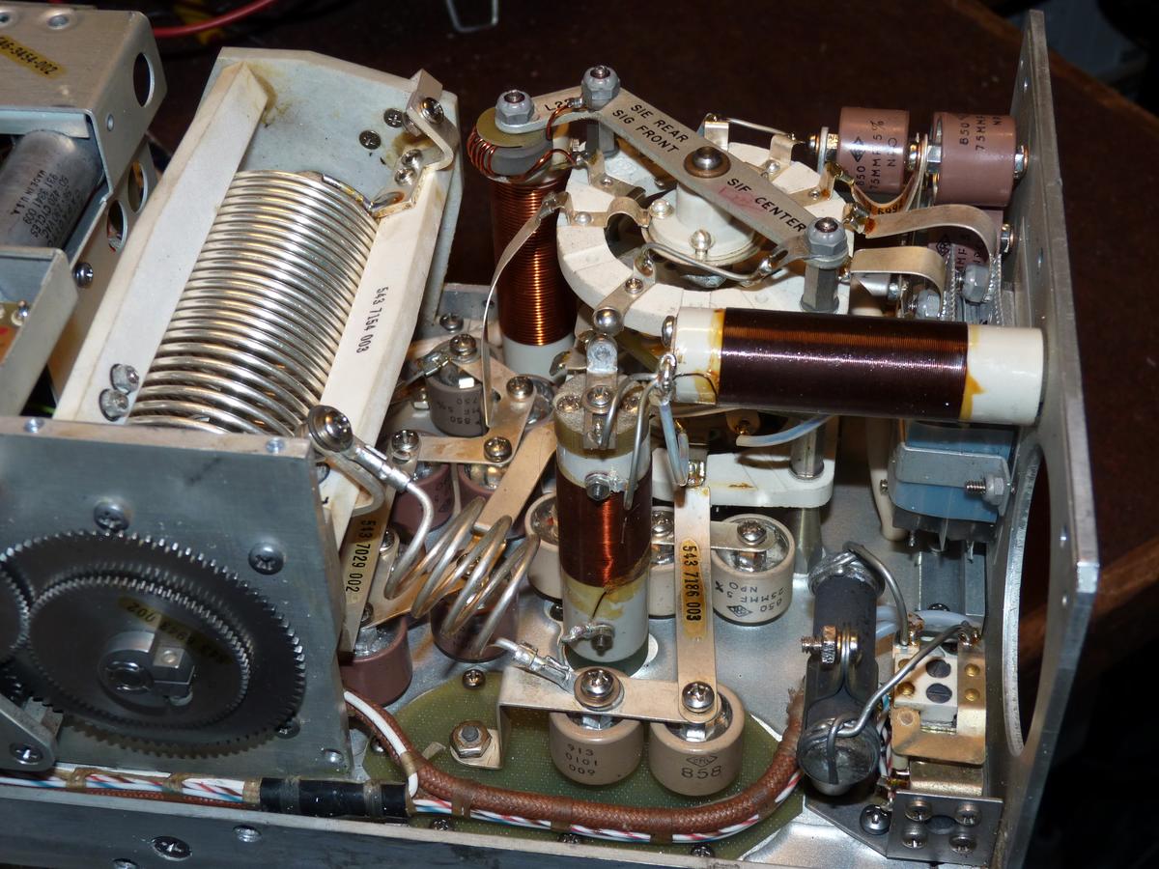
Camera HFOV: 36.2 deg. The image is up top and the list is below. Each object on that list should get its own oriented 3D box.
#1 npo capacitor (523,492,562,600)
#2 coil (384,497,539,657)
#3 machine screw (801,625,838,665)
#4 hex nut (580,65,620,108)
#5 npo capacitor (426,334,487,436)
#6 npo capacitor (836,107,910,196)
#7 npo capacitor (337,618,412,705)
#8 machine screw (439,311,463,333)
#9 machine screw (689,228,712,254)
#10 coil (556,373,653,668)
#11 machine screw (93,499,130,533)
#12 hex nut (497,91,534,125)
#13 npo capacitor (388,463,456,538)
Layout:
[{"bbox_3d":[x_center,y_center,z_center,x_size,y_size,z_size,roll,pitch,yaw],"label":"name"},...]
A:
[{"bbox_3d":[-0.002,0.026,0.416,0.020,0.017,0.020,5,43,6],"label":"npo capacitor"},{"bbox_3d":[-0.026,0.032,0.402,0.029,0.030,0.030,35,40,0],"label":"coil"},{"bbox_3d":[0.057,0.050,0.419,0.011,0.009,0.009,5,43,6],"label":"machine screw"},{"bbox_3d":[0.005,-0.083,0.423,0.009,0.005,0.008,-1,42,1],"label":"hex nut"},{"bbox_3d":[-0.031,-0.013,0.492,0.021,0.017,0.021,4,43,7],"label":"npo capacitor"},{"bbox_3d":[0.077,-0.074,0.465,0.017,0.021,0.021,5,43,6],"label":"npo capacitor"},{"bbox_3d":[-0.048,0.048,0.394,0.020,0.017,0.020,5,43,6],"label":"npo capacitor"},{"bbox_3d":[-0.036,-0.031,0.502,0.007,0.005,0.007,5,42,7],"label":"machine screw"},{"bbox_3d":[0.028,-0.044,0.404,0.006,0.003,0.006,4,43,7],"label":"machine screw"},{"bbox_3d":[0.006,0.024,0.442,0.022,0.084,0.022,-1,43,1],"label":"coil"},{"bbox_3d":[-0.102,0.018,0.386,0.008,0.008,0.004,5,43,6],"label":"machine screw"},{"bbox_3d":[-0.015,-0.078,0.422,0.009,0.006,0.009,5,42,7],"label":"hex nut"},{"bbox_3d":[-0.046,0.014,0.502,0.021,0.018,0.021,5,43,6],"label":"npo capacitor"}]

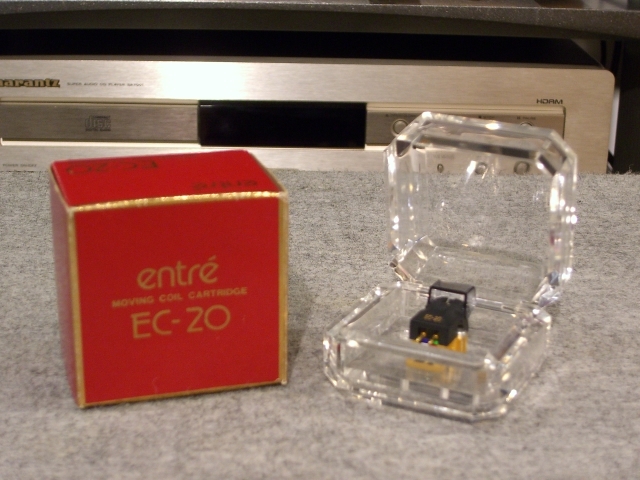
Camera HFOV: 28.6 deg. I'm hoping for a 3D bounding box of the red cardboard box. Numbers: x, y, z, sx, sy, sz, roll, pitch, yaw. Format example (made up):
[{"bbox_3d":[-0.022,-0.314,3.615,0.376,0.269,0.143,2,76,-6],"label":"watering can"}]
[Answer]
[{"bbox_3d":[-0.063,0.015,0.528,0.086,0.084,0.059,-5,21,-17],"label":"red cardboard box"}]

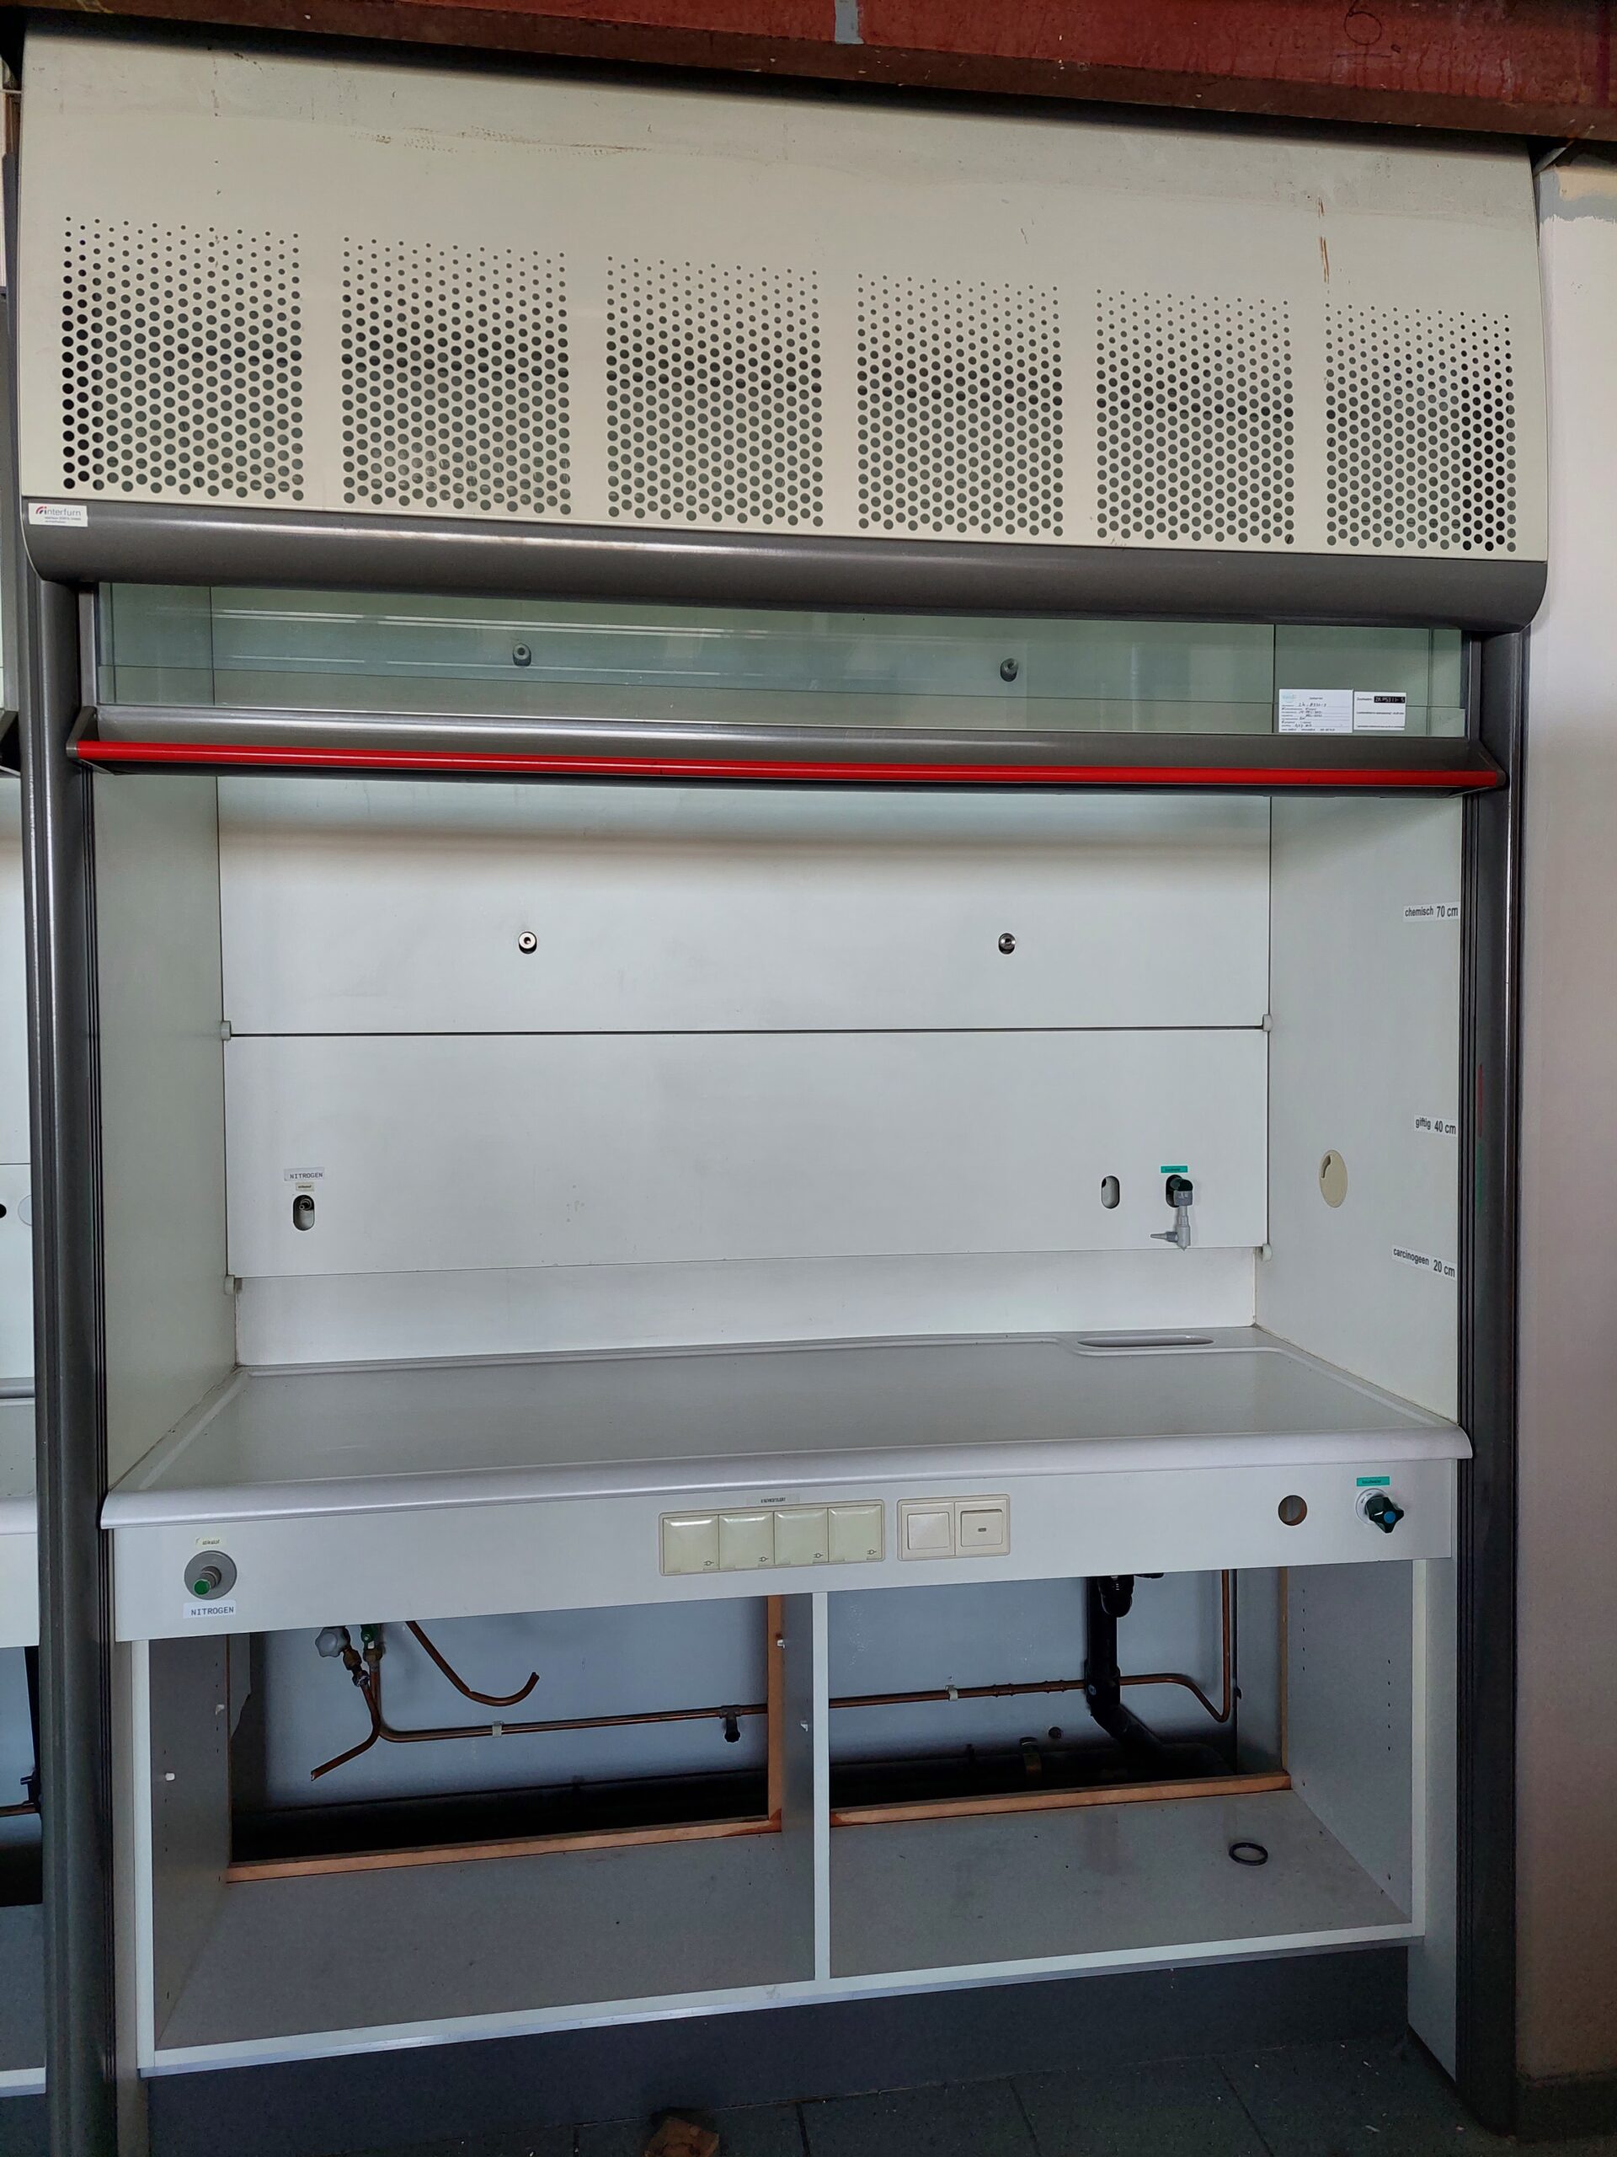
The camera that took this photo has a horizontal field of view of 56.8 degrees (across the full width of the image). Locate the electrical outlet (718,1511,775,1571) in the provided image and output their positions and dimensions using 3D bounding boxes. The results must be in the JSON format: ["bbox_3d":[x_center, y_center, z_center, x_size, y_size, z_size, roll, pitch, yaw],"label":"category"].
[{"bbox_3d":[-0.080,0.592,1.921,0.072,0.074,0.018,-1,2,-8],"label":"electrical outlet"}]

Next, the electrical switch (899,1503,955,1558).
[{"bbox_3d":[0.154,0.590,1.956,0.071,0.069,0.015,-1,2,-8],"label":"electrical switch"}]

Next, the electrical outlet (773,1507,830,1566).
[{"bbox_3d":[-0.010,0.590,1.931,0.072,0.074,0.018,-1,2,-8],"label":"electrical outlet"}]

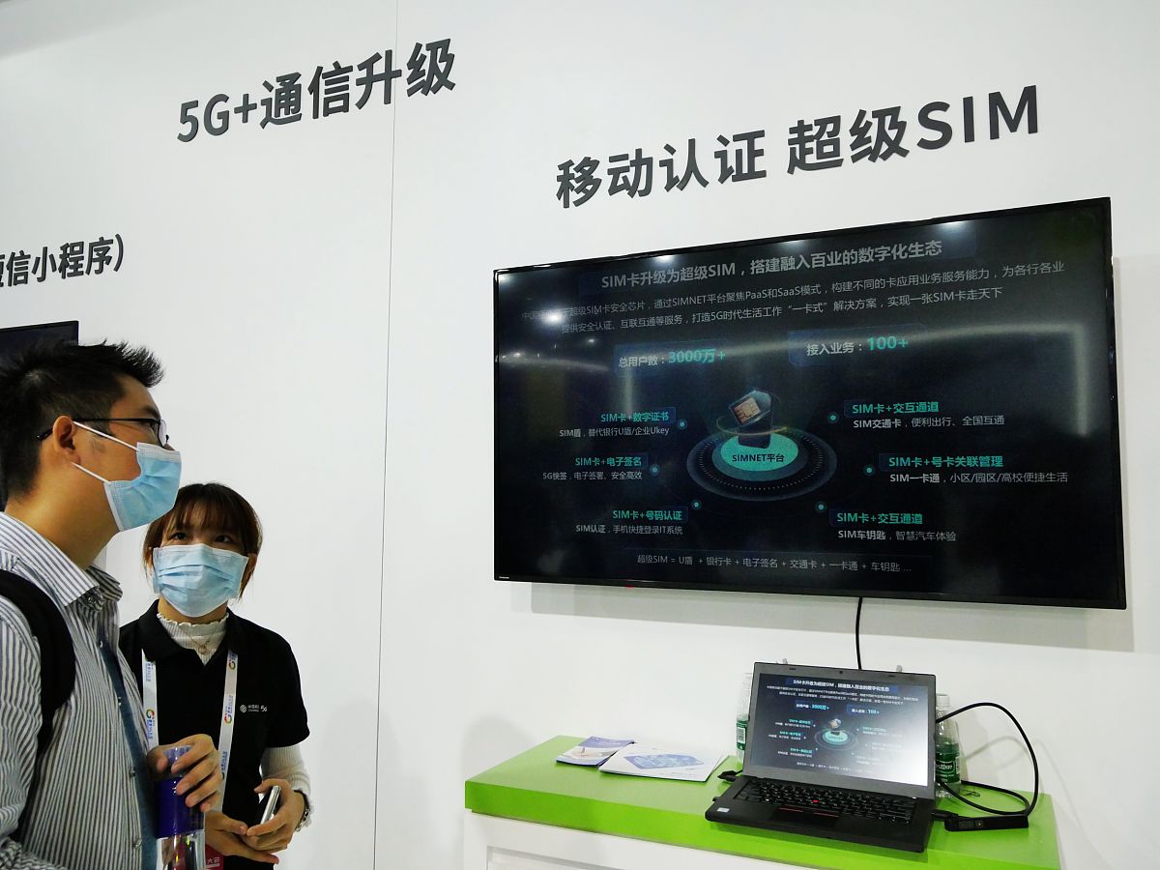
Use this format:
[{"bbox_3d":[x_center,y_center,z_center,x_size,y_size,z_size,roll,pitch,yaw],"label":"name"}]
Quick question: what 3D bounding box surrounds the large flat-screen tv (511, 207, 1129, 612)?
[{"bbox_3d":[0.381,-0.040,1.902,1.232,0.708,0.065,-2,-3,25],"label":"large flat-screen tv"}]

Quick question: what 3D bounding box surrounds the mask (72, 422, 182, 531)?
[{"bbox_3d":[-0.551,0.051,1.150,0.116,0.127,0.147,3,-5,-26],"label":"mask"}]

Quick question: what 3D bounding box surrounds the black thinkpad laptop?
[{"bbox_3d":[0.434,0.543,1.639,0.337,0.218,0.321,-2,-5,25],"label":"black thinkpad laptop"}]

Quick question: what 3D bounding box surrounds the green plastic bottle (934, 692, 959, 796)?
[{"bbox_3d":[0.671,0.573,1.740,0.061,0.179,0.061,-2,-5,25],"label":"green plastic bottle"}]

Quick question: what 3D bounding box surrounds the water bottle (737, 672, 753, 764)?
[{"bbox_3d":[0.352,0.587,1.942,0.061,0.178,0.061,-2,-5,25],"label":"water bottle"}]

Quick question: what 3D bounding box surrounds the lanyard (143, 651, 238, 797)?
[{"bbox_3d":[-0.611,0.455,1.470,0.150,0.260,0.100,3,-5,-31],"label":"lanyard"}]

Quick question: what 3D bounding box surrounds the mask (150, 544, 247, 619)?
[{"bbox_3d":[-0.592,0.228,1.460,0.143,0.113,0.090,3,-5,-23],"label":"mask"}]

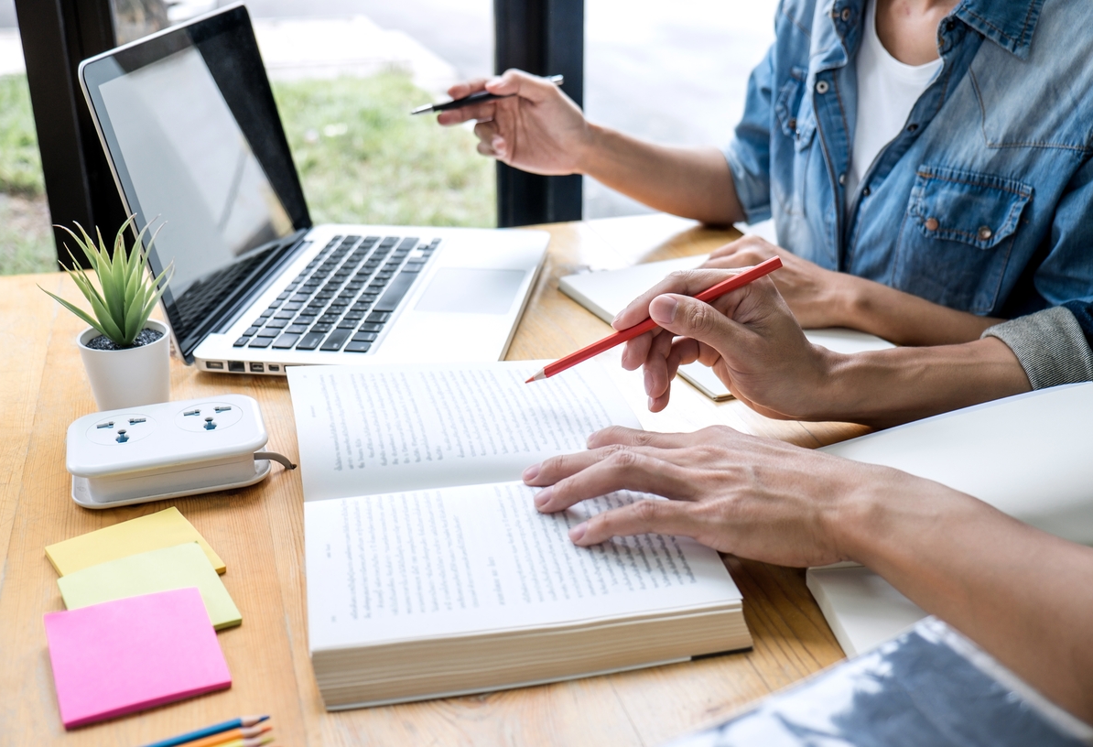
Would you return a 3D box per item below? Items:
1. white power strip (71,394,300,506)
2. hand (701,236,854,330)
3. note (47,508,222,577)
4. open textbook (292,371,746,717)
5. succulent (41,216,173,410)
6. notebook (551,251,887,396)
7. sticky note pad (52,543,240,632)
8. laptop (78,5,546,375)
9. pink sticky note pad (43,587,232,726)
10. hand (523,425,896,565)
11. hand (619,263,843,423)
[{"bbox_3d":[-0.234,0.046,0.741,0.122,0.029,0.073,-9,26,-18],"label":"white power strip"},{"bbox_3d":[0.184,-0.072,0.949,0.140,0.057,0.085,14,28,29],"label":"hand"},{"bbox_3d":[-0.225,0.102,0.646,0.075,0.004,0.076,-17,29,-32],"label":"note"},{"bbox_3d":[-0.035,0.069,0.680,0.208,0.037,0.293,-5,25,-11],"label":"open textbook"},{"bbox_3d":[-0.288,-0.036,0.788,0.092,0.140,0.088,0,24,0],"label":"succulent"},{"bbox_3d":[0.145,-0.048,0.967,0.178,0.011,0.252,-11,27,-23],"label":"notebook"},{"bbox_3d":[-0.204,0.118,0.606,0.076,0.004,0.077,-14,31,-27],"label":"sticky note pad"},{"bbox_3d":[-0.156,-0.161,0.956,0.282,0.228,0.325,3,25,6],"label":"laptop"},{"bbox_3d":[-0.199,0.133,0.571,0.076,0.004,0.077,-10,31,-20],"label":"pink sticky note pad"},{"bbox_3d":[0.087,0.063,0.631,0.190,0.058,0.095,6,25,14],"label":"hand"},{"bbox_3d":[0.115,-0.019,0.765,0.150,0.095,0.085,4,25,9],"label":"hand"}]

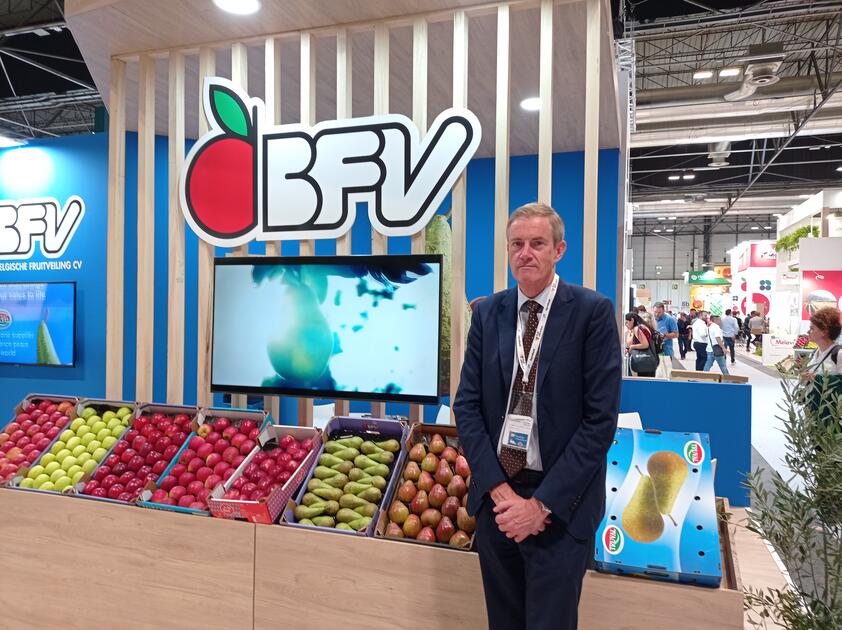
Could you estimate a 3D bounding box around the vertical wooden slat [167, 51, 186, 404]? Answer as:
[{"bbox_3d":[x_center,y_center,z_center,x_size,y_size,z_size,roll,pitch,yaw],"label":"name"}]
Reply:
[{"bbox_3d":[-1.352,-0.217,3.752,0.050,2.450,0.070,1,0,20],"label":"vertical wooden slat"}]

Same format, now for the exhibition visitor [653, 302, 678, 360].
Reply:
[{"bbox_3d":[4.068,0.672,11.300,0.420,1.760,0.520,0,1,-18],"label":"exhibition visitor"}]

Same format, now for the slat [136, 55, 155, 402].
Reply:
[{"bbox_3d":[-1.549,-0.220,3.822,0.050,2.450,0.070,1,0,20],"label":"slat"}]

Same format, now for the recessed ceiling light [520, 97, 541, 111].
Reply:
[{"bbox_3d":[0.772,-1.446,4.627,0.200,0.040,0.200,1,1,19],"label":"recessed ceiling light"}]

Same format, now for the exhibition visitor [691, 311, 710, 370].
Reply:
[{"bbox_3d":[5.862,0.786,14.306,0.520,1.720,0.340,1,0,30],"label":"exhibition visitor"}]

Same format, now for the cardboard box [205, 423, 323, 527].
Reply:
[{"bbox_3d":[-0.686,0.701,3.081,0.300,0.110,0.500,0,31,21],"label":"cardboard box"}]

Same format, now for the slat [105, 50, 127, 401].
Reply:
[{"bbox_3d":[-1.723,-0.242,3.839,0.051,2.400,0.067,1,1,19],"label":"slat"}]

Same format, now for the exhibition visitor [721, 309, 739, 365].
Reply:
[{"bbox_3d":[9.430,0.672,20.800,0.530,1.730,0.420,1,1,23],"label":"exhibition visitor"}]

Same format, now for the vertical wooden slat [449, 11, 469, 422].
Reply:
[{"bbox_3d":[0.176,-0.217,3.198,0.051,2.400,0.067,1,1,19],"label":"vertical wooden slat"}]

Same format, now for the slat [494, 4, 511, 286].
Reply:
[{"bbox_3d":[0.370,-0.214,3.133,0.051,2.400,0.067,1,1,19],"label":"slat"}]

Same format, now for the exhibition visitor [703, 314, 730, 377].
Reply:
[{"bbox_3d":[5.981,0.850,13.806,0.620,1.680,0.500,1,0,-26],"label":"exhibition visitor"}]

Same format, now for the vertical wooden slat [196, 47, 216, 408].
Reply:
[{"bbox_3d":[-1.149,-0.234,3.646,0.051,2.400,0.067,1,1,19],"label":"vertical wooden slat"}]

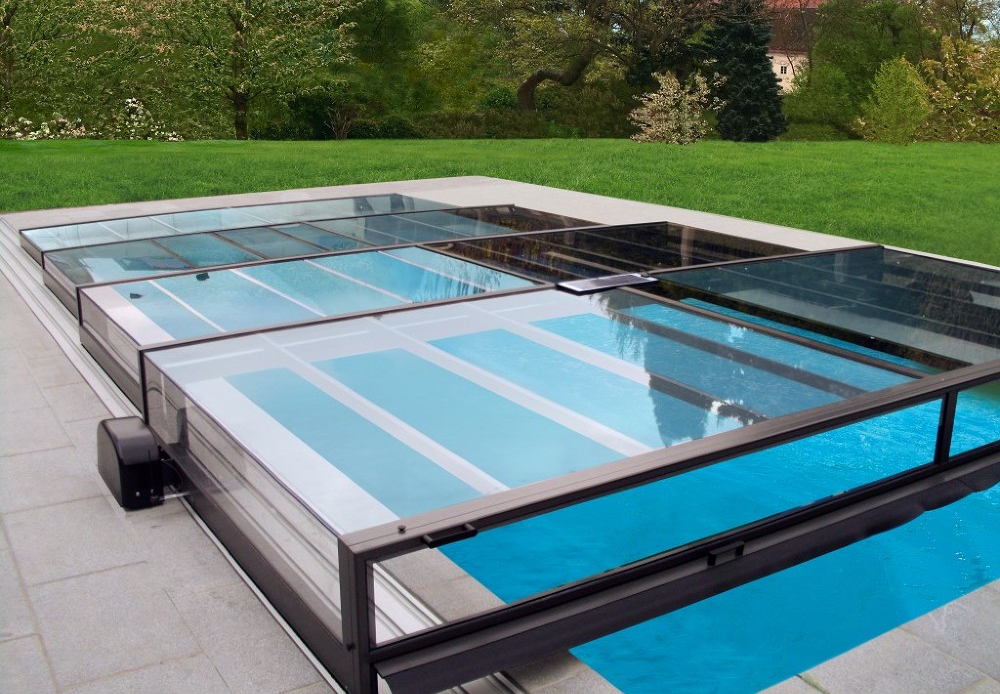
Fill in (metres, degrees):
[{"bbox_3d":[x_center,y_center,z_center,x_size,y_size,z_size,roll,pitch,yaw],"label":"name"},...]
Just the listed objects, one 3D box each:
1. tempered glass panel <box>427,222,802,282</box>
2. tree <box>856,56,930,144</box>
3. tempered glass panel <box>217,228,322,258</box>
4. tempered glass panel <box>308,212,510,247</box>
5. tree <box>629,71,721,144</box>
[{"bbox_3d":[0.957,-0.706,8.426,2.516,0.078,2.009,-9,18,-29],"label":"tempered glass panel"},{"bbox_3d":[8.075,-5.032,22.295,1.511,1.676,1.435,5,16,19],"label":"tree"},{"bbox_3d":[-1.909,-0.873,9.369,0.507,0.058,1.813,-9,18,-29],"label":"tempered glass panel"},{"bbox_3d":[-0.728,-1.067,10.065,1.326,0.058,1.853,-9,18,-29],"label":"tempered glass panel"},{"bbox_3d":[3.618,-4.959,22.562,1.883,1.403,1.789,2,16,9],"label":"tree"}]

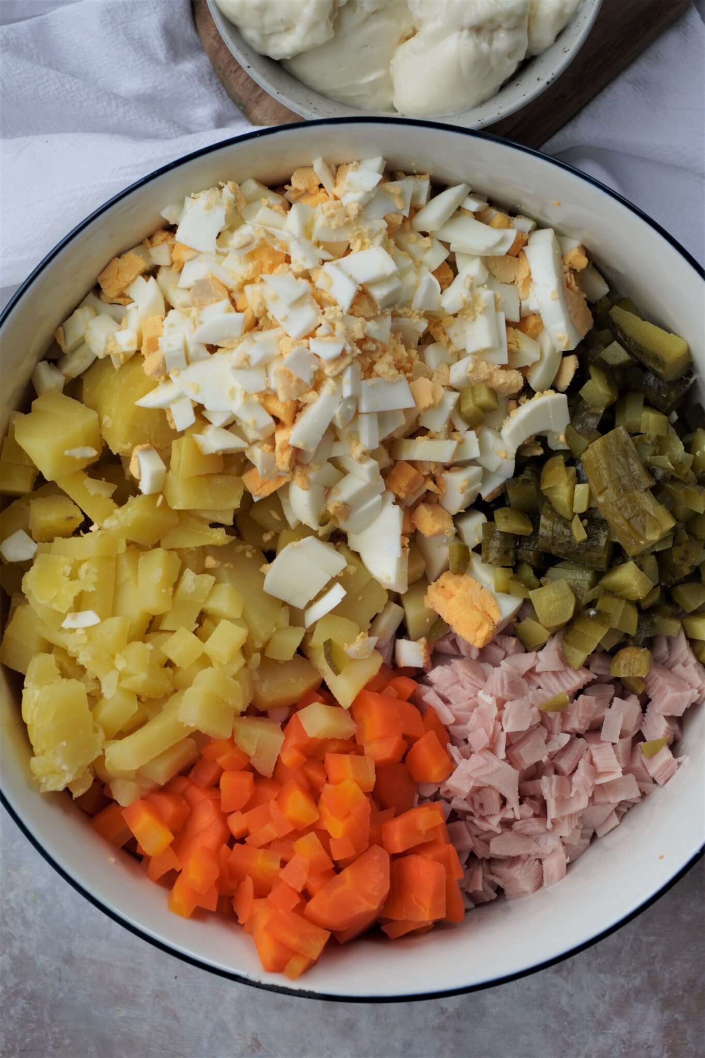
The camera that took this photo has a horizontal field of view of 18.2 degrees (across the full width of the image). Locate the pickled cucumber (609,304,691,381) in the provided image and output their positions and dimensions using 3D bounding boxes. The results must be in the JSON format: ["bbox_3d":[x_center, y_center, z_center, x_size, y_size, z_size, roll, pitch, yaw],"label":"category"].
[{"bbox_3d":[0.094,-0.060,0.700,0.029,0.013,0.015,37,90,15],"label":"pickled cucumber"}]

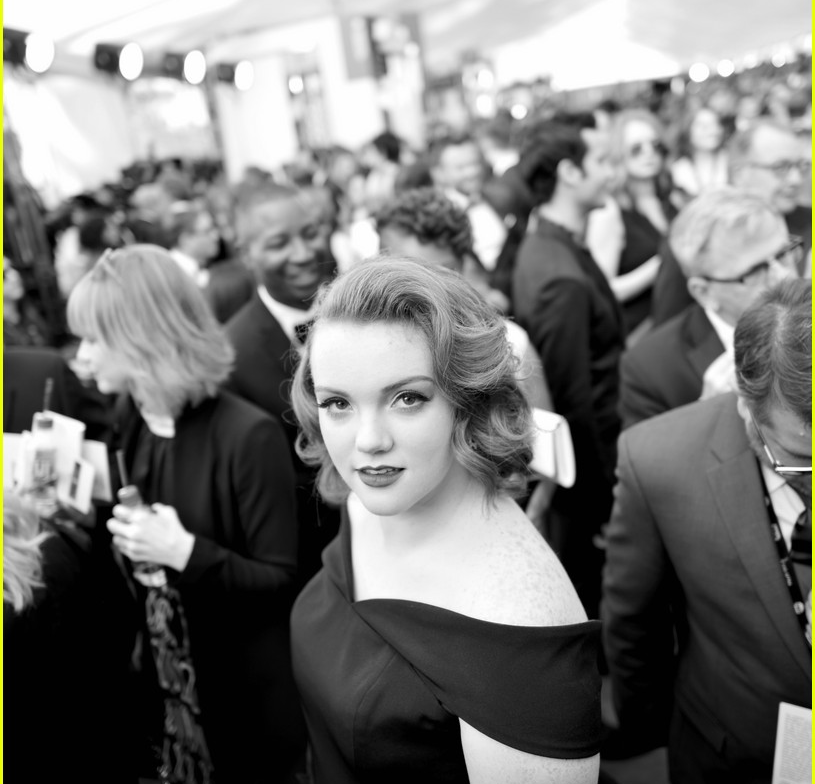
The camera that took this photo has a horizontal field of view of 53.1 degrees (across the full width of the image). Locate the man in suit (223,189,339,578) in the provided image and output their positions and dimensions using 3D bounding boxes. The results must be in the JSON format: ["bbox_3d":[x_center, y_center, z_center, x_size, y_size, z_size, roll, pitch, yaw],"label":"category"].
[{"bbox_3d":[-0.156,0.432,1.892,0.530,1.796,0.360,-18,22,-30],"label":"man in suit"}]

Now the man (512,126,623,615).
[{"bbox_3d":[0.528,0.092,2.578,0.330,1.832,0.500,-7,19,0],"label":"man"}]

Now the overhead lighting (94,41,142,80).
[{"bbox_3d":[-3.799,-4.313,10.600,0.480,0.380,0.380,9,20,3],"label":"overhead lighting"}]

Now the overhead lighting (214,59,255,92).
[{"bbox_3d":[-3.068,-5.516,14.200,0.480,0.380,0.380,11,22,9],"label":"overhead lighting"}]

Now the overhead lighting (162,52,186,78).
[{"bbox_3d":[-3.472,-4.884,12.300,0.480,0.380,0.380,10,21,6],"label":"overhead lighting"}]

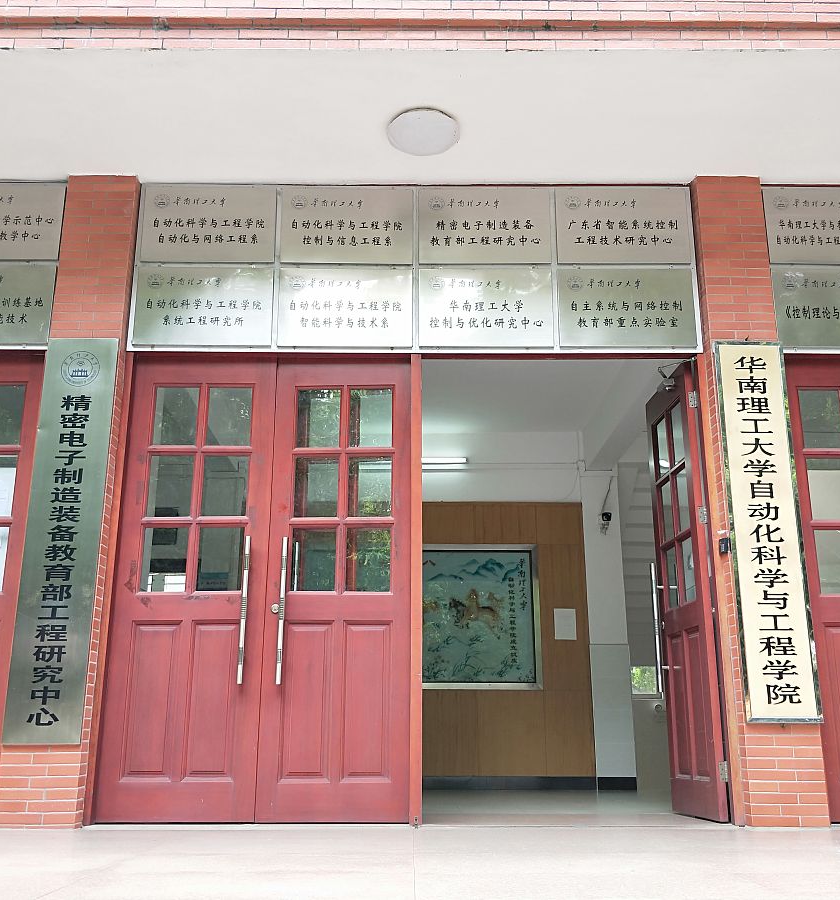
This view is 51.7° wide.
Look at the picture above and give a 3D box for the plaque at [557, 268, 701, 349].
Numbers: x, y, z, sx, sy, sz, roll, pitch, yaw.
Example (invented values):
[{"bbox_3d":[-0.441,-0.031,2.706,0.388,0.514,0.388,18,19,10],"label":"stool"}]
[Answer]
[{"bbox_3d":[1.215,-0.829,5.080,0.790,0.493,0.025,0,-15,-1],"label":"plaque"}]

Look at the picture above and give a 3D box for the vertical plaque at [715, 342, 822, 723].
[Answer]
[{"bbox_3d":[1.860,0.394,4.686,0.378,2.059,0.050,0,-15,0],"label":"vertical plaque"}]

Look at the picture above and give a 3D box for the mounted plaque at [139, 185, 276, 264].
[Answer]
[{"bbox_3d":[-1.276,-1.359,5.245,0.813,0.519,0.030,0,-15,0],"label":"mounted plaque"}]

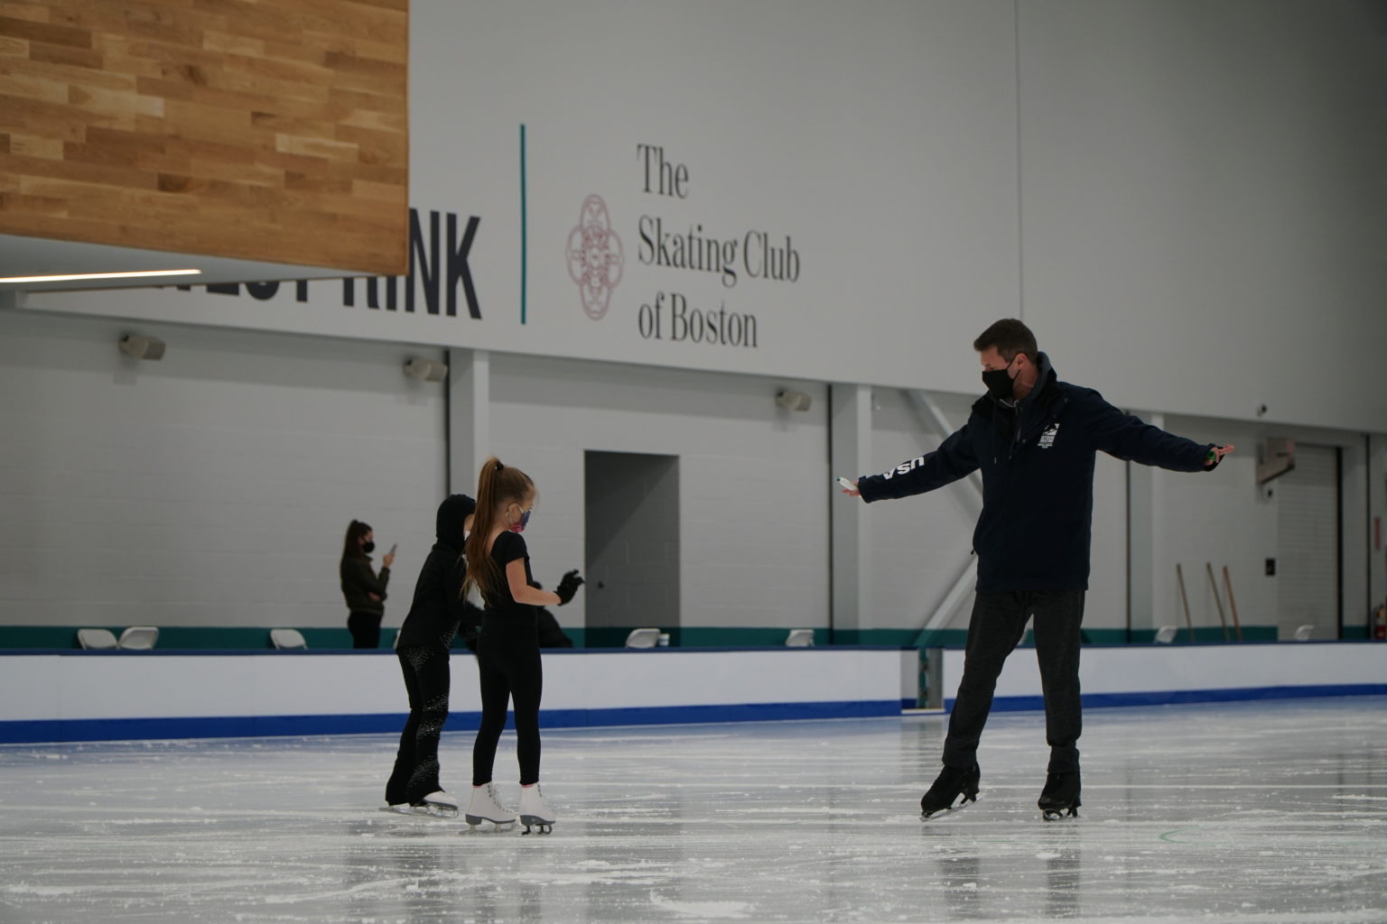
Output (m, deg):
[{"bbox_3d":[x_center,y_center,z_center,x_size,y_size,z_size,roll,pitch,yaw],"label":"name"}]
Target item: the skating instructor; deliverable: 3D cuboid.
[{"bbox_3d":[1.269,0.396,18.050,1.480,1.840,0.600,-1,-2,25],"label":"skating instructor"}]

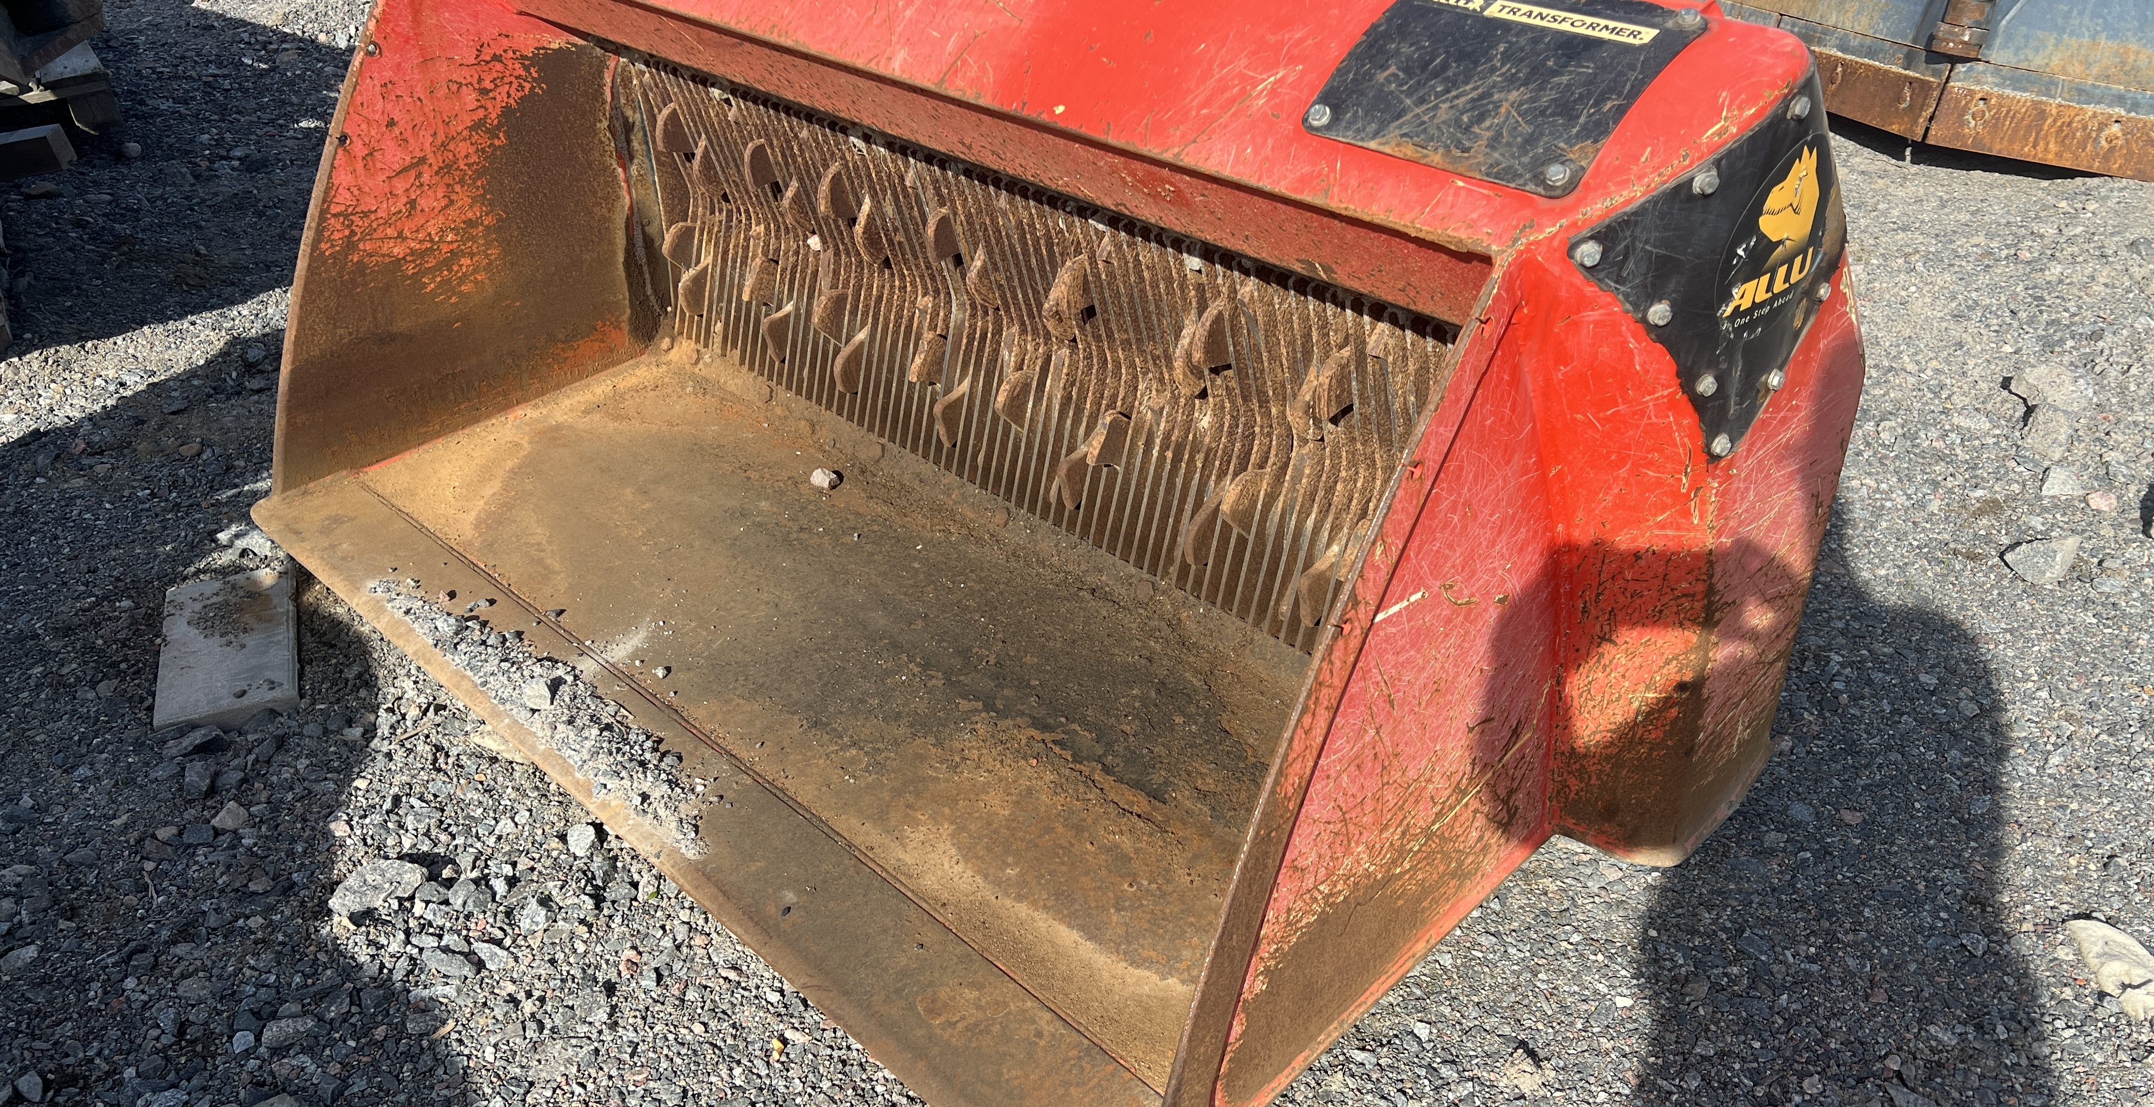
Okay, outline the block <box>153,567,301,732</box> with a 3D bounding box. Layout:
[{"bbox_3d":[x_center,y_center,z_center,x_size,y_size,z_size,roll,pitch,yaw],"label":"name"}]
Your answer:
[{"bbox_3d":[-1.289,0.154,2.467,0.178,0.055,0.355,-15,36,-17],"label":"block"}]

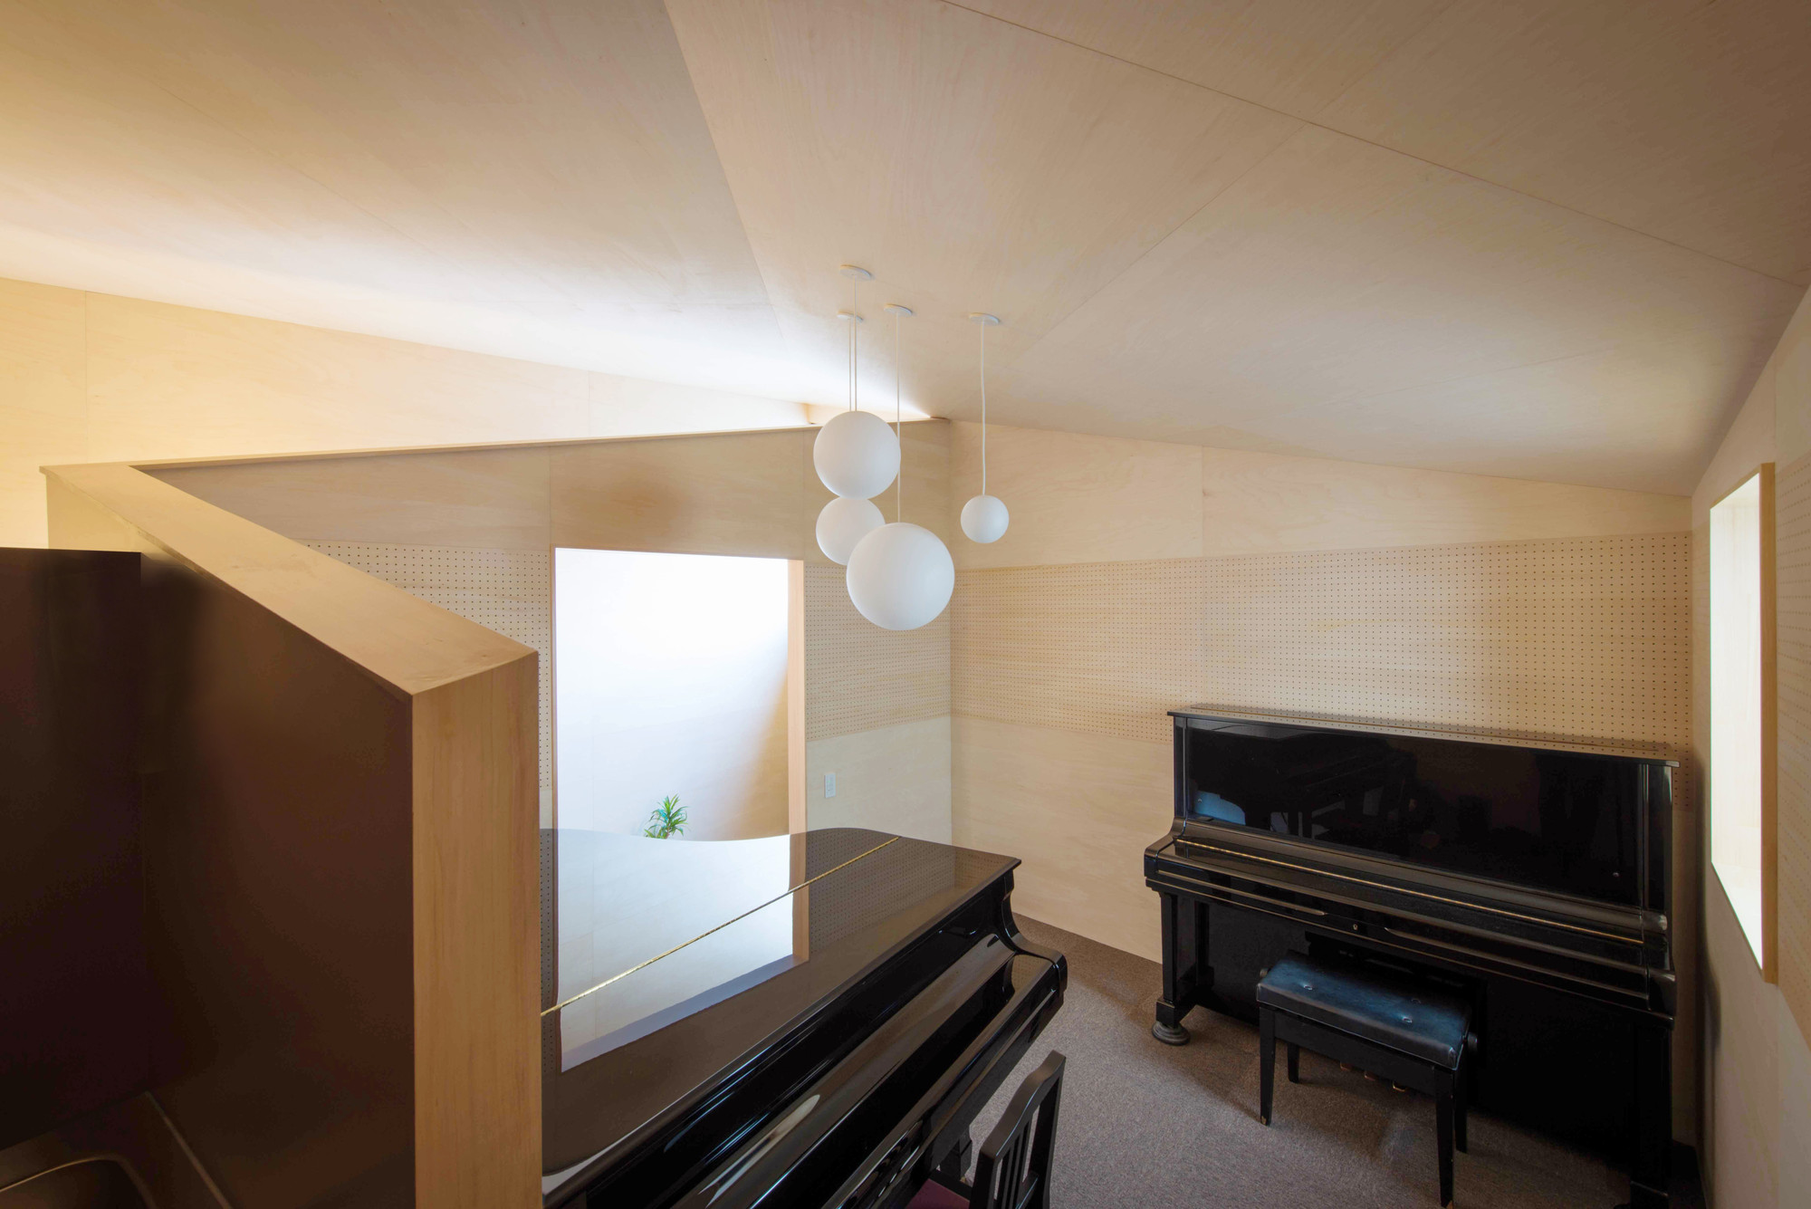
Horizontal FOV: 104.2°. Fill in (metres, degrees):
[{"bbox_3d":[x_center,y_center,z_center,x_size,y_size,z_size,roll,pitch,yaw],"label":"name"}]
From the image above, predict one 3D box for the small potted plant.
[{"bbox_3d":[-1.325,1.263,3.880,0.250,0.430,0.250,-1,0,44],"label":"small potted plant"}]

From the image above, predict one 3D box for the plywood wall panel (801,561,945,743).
[{"bbox_3d":[-0.118,0.247,3.994,0.020,0.910,1.135,-1,0,44],"label":"plywood wall panel"}]

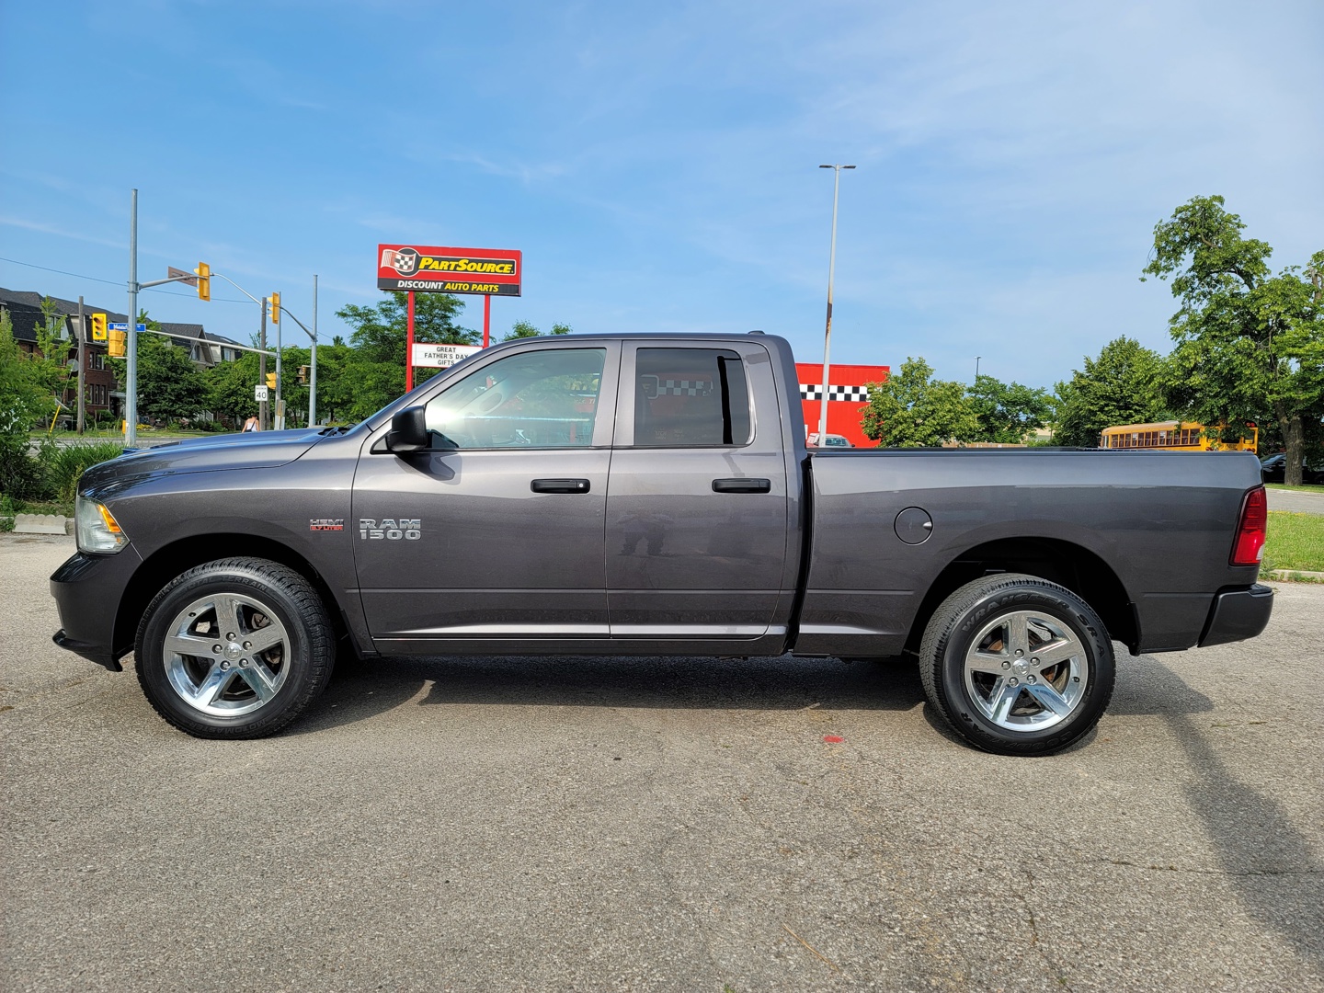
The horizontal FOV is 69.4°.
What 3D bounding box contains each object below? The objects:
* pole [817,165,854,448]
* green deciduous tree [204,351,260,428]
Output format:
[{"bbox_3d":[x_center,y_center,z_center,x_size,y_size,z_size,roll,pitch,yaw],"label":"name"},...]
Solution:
[{"bbox_3d":[5.362,-5.506,30.500,1.200,10.190,0.400,2,4,0],"label":"pole"},{"bbox_3d":[-28.628,-7.166,64.000,4.300,5.200,4.300,2,3,0],"label":"green deciduous tree"}]

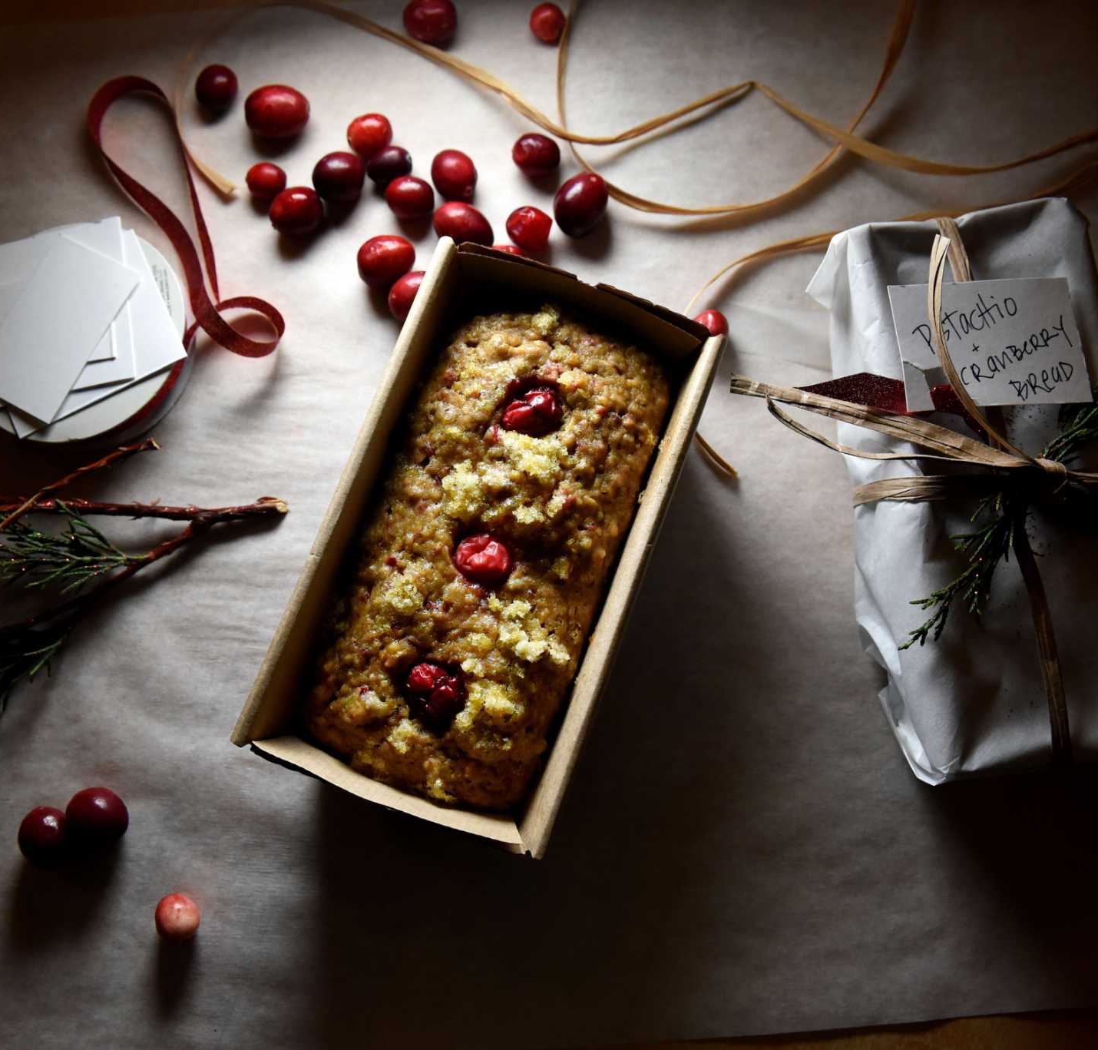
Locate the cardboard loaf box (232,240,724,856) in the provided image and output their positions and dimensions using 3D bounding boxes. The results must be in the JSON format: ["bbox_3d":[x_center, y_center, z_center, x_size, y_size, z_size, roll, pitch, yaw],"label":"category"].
[{"bbox_3d":[-0.017,0.007,0.319,0.088,0.054,0.155,20,80,4],"label":"cardboard loaf box"}]

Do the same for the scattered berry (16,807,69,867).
[{"bbox_3d":[-0.155,0.095,0.322,0.016,0.016,0.017,0,80,0],"label":"scattered berry"}]

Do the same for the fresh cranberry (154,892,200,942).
[{"bbox_3d":[-0.113,0.119,0.319,0.013,0.013,0.014,0,80,0],"label":"fresh cranberry"}]

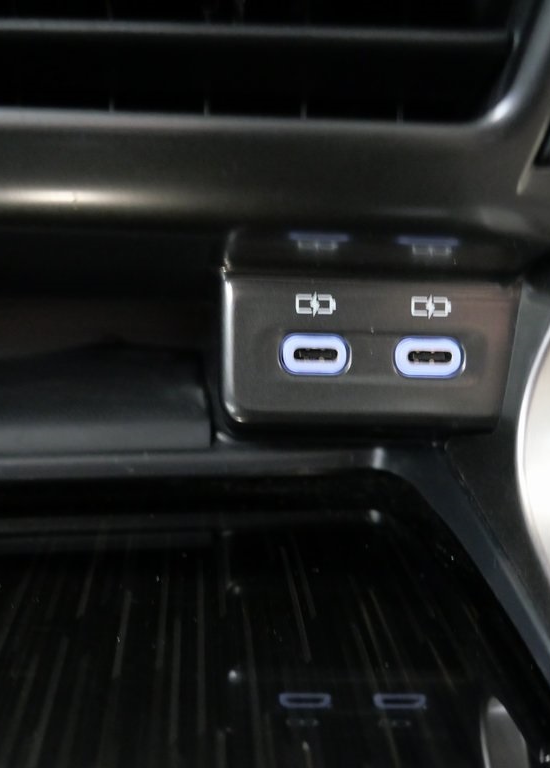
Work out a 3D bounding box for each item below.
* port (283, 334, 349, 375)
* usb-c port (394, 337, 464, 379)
[{"bbox_3d":[0.008,-0.005,0.136,0.013,0.008,0.005,1,0,-1],"label":"port"},{"bbox_3d":[0.029,-0.005,0.136,0.013,0.008,0.005,1,0,-1],"label":"usb-c port"}]

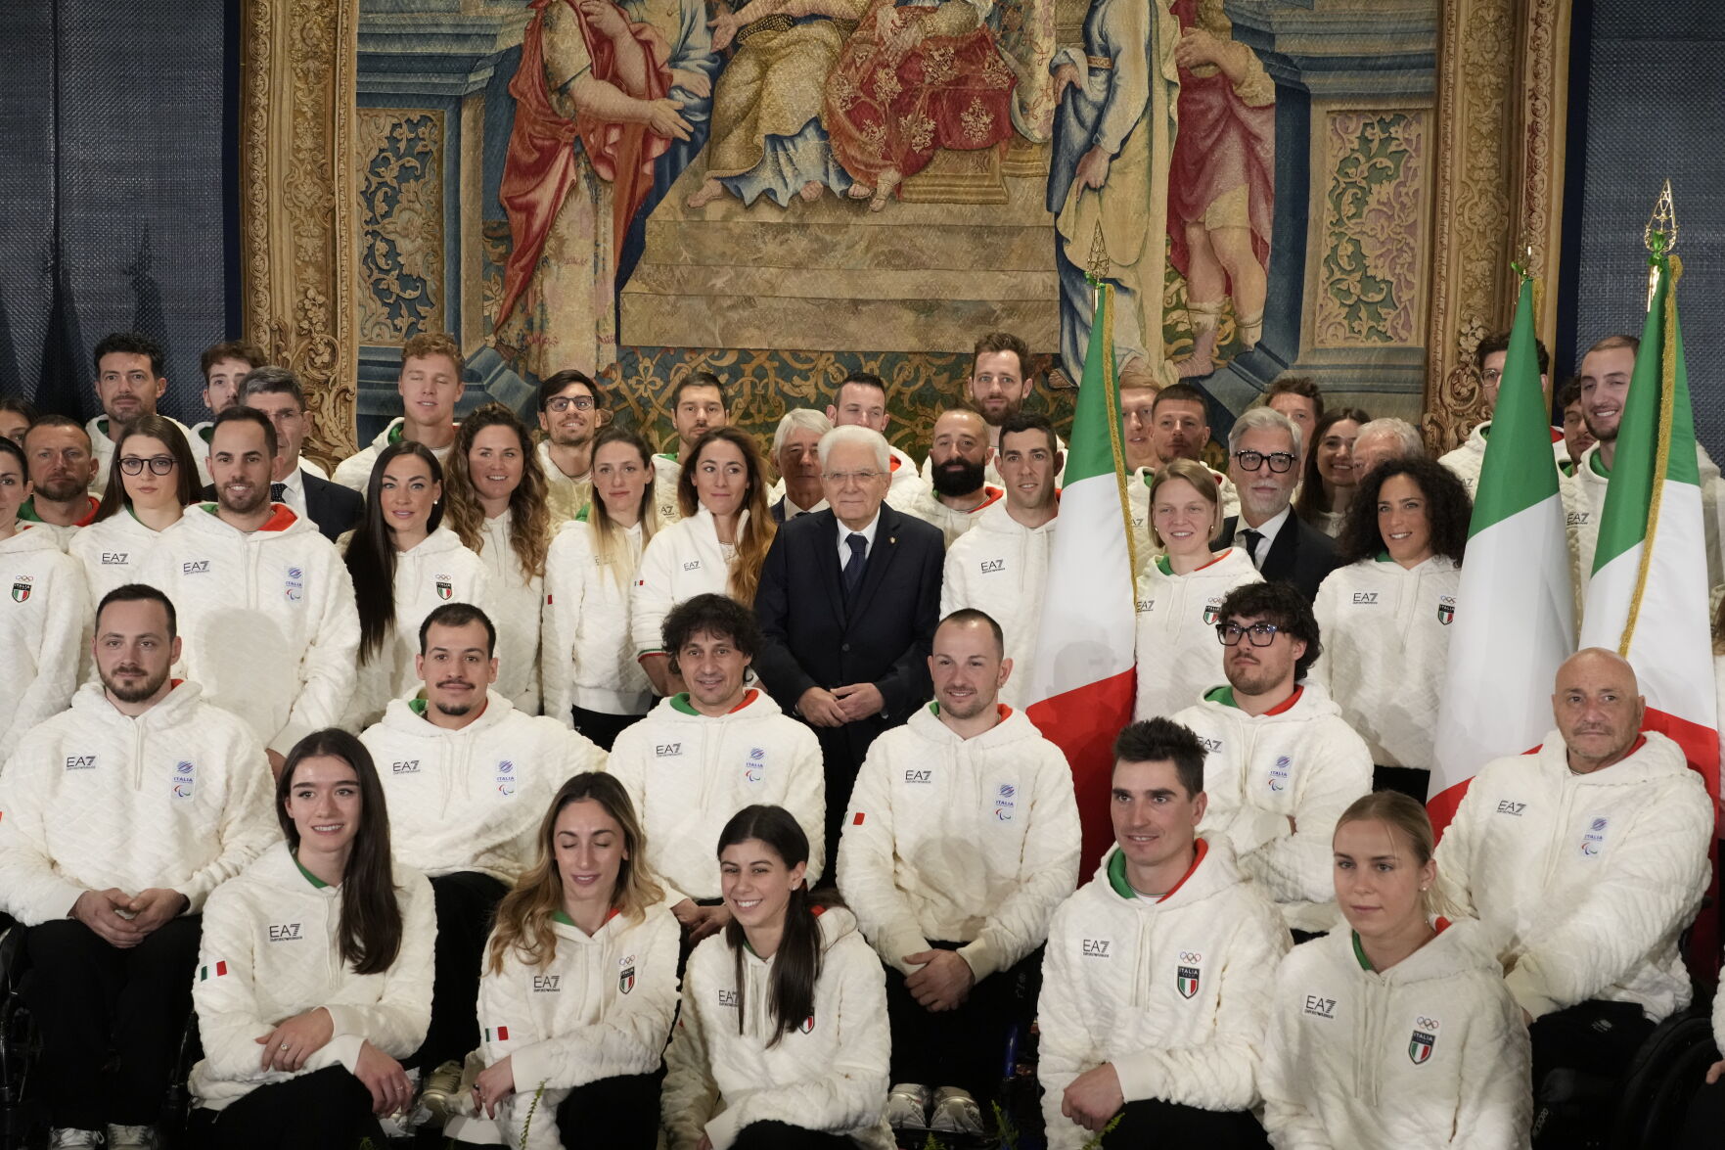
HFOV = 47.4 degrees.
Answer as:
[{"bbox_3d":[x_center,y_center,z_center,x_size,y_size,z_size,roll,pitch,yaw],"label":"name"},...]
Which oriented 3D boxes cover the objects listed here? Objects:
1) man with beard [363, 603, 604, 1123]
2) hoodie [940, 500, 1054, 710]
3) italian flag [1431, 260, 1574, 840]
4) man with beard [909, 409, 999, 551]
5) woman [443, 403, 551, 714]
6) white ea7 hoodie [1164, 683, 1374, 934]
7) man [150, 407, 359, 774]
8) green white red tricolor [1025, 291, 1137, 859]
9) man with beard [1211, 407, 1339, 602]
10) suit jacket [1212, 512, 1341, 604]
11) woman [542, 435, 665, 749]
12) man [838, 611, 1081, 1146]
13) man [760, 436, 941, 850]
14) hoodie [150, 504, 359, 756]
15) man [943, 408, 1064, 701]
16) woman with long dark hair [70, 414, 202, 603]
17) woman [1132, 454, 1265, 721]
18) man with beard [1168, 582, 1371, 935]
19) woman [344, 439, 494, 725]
[{"bbox_3d":[-0.870,0.616,4.440,0.570,1.100,0.720,0,4,-11],"label":"man with beard"},{"bbox_3d":[0.428,0.130,5.025,0.500,0.660,0.320,1,4,3],"label":"hoodie"},{"bbox_3d":[1.547,0.069,4.840,0.420,1.600,0.320,1,4,9],"label":"italian flag"},{"bbox_3d":[0.261,0.422,5.516,0.510,1.770,0.340,1,4,4],"label":"man with beard"},{"bbox_3d":[-0.967,0.411,5.185,0.460,1.720,0.330,0,4,-6],"label":"woman"},{"bbox_3d":[0.899,0.531,4.481,0.510,0.550,0.380,1,4,9],"label":"white ea7 hoodie"},{"bbox_3d":[-1.480,0.453,4.780,0.520,1.740,0.350,0,4,-11],"label":"man"},{"bbox_3d":[0.496,0.069,4.800,0.380,1.540,0.300,1,4,0],"label":"green white red tricolor"},{"bbox_3d":[0.990,0.449,5.066,0.500,1.760,0.340,1,4,11],"label":"man with beard"},{"bbox_3d":[1.027,0.202,5.050,0.530,0.770,0.320,2,4,16],"label":"suit jacket"},{"bbox_3d":[-0.661,0.452,5.220,0.470,1.700,0.320,-1,5,-25],"label":"woman"},{"bbox_3d":[0.189,0.623,4.260,0.540,1.070,0.700,1,4,7],"label":"man"},{"bbox_3d":[-0.029,0.478,4.920,0.490,1.710,0.330,1,4,0],"label":"man"},{"bbox_3d":[-1.468,0.170,4.740,0.520,0.690,0.340,0,4,-11],"label":"hoodie"},{"bbox_3d":[0.429,0.456,5.100,0.500,1.740,0.330,1,4,7],"label":"man"},{"bbox_3d":[-1.772,0.437,4.963,0.460,1.680,0.330,-1,4,-12],"label":"woman with long dark hair"},{"bbox_3d":[0.806,0.530,5.042,0.450,1.660,0.320,1,4,6],"label":"woman"},{"bbox_3d":[0.902,0.622,4.360,0.560,1.190,0.700,2,4,16],"label":"man with beard"},{"bbox_3d":[-1.105,0.481,4.941,0.430,1.630,0.320,0,4,-7],"label":"woman"}]

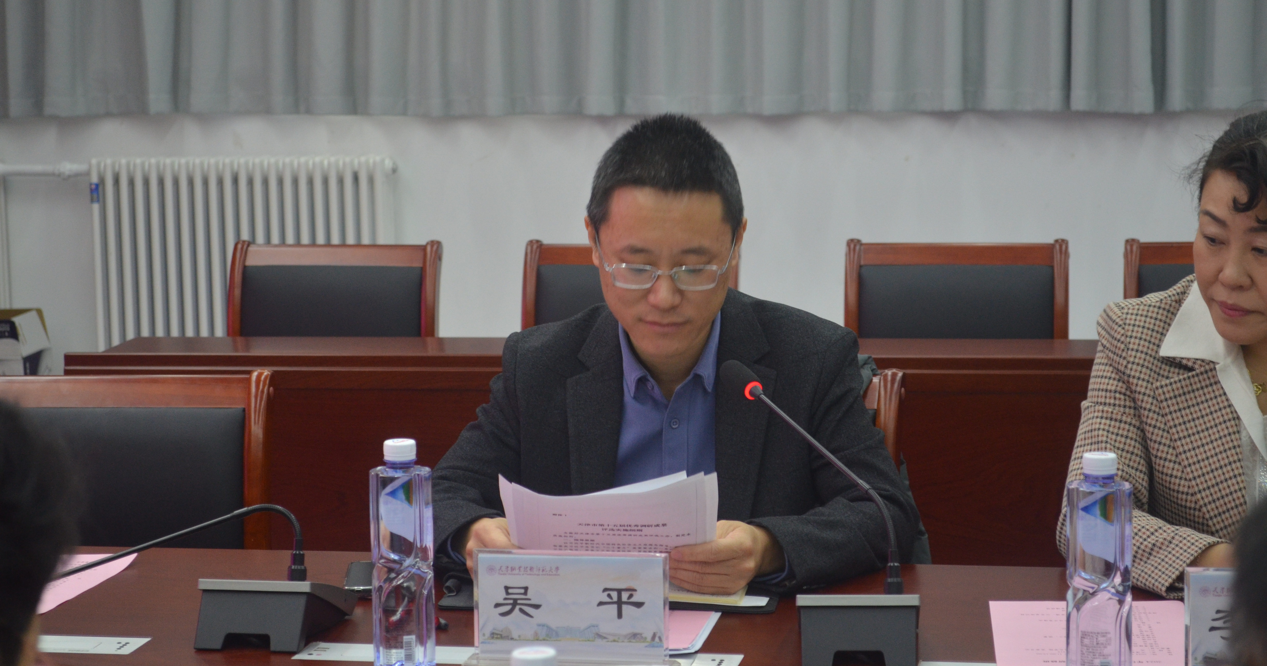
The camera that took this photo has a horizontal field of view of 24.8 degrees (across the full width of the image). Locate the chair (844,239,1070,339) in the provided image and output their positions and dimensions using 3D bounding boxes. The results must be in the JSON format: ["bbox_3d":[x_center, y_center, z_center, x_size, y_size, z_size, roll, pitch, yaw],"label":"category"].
[{"bbox_3d":[0.606,0.311,5.662,0.540,0.940,0.580,0,8,14],"label":"chair"}]

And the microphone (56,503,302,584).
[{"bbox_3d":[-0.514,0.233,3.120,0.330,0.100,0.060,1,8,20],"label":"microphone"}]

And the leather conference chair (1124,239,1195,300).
[{"bbox_3d":[1.176,0.314,5.538,0.540,0.940,0.580,0,8,9],"label":"leather conference chair"}]

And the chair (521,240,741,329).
[{"bbox_3d":[-0.065,0.309,5.809,0.540,0.940,0.580,1,8,16],"label":"chair"}]

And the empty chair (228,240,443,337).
[{"bbox_3d":[-0.697,0.304,5.947,0.540,0.940,0.580,1,8,18],"label":"empty chair"}]

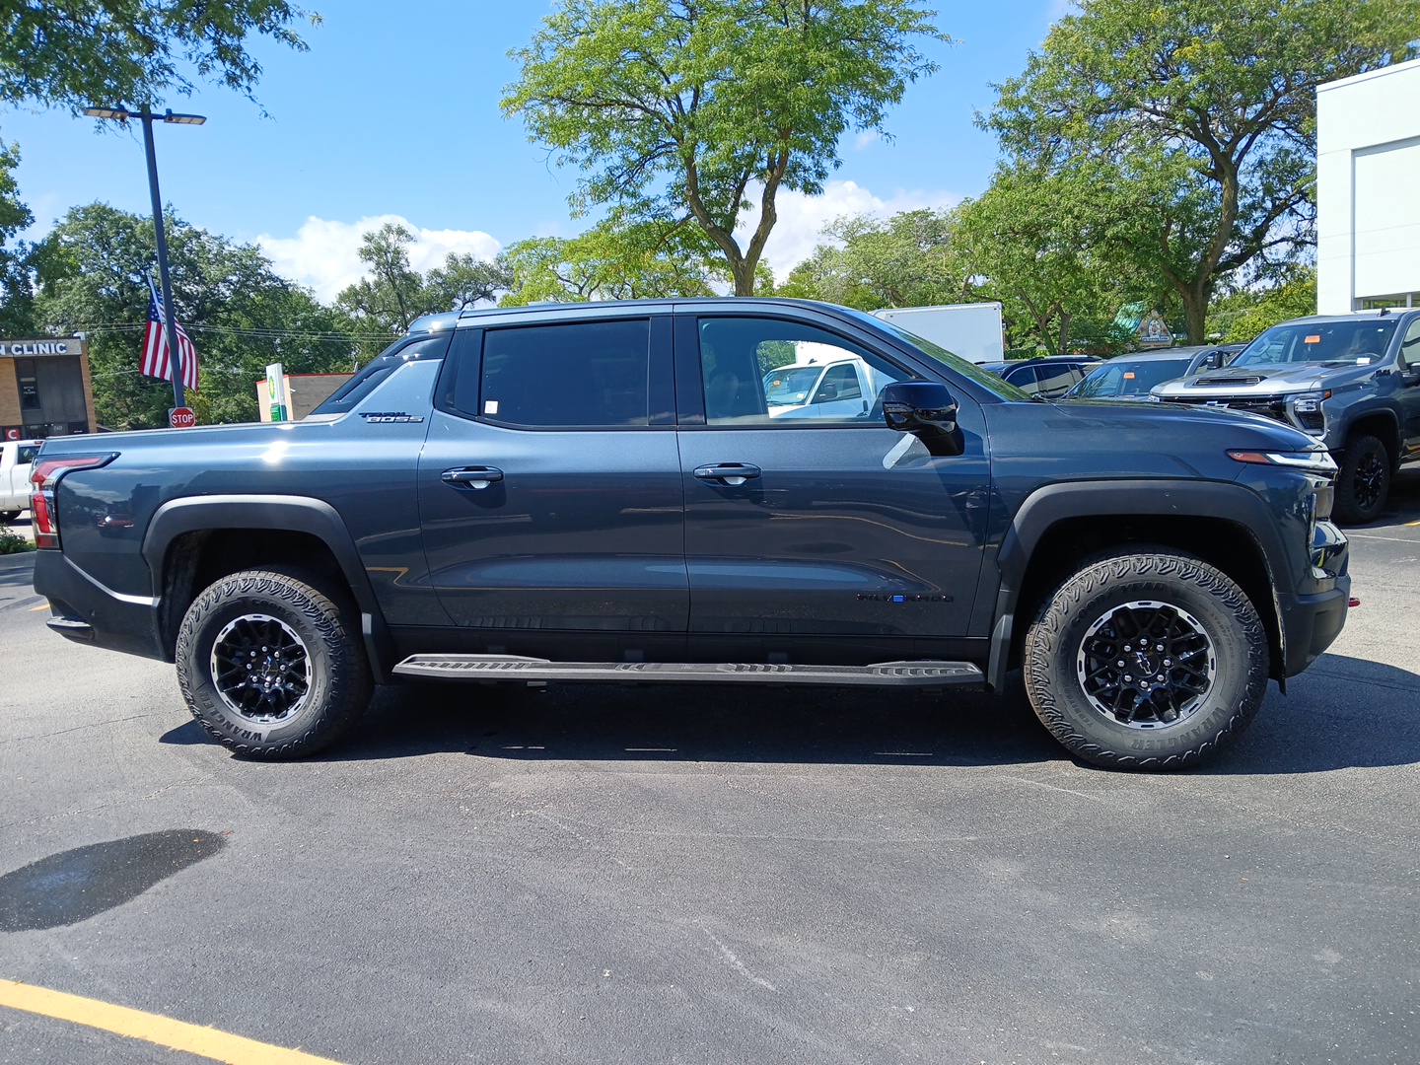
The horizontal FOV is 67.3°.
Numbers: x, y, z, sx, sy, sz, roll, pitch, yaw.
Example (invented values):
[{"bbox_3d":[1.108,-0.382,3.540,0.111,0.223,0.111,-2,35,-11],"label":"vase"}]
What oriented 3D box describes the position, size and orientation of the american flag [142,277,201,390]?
[{"bbox_3d":[-10.251,-3.790,20.300,1.050,2.050,0.450,-7,7,-26],"label":"american flag"}]

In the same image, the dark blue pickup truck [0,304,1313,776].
[{"bbox_3d":[-0.135,-0.123,5.343,5.920,1.970,2.150,-2,6,11],"label":"dark blue pickup truck"}]

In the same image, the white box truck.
[{"bbox_3d":[2.930,-2.861,21.783,6.400,3.000,2.350,-8,8,-33],"label":"white box truck"}]

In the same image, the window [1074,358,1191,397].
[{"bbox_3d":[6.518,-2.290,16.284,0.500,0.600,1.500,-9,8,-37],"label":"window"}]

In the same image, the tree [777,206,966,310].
[{"bbox_3d":[6.534,-8.839,44.540,7.800,9.800,7.500,-3,6,9],"label":"tree"}]

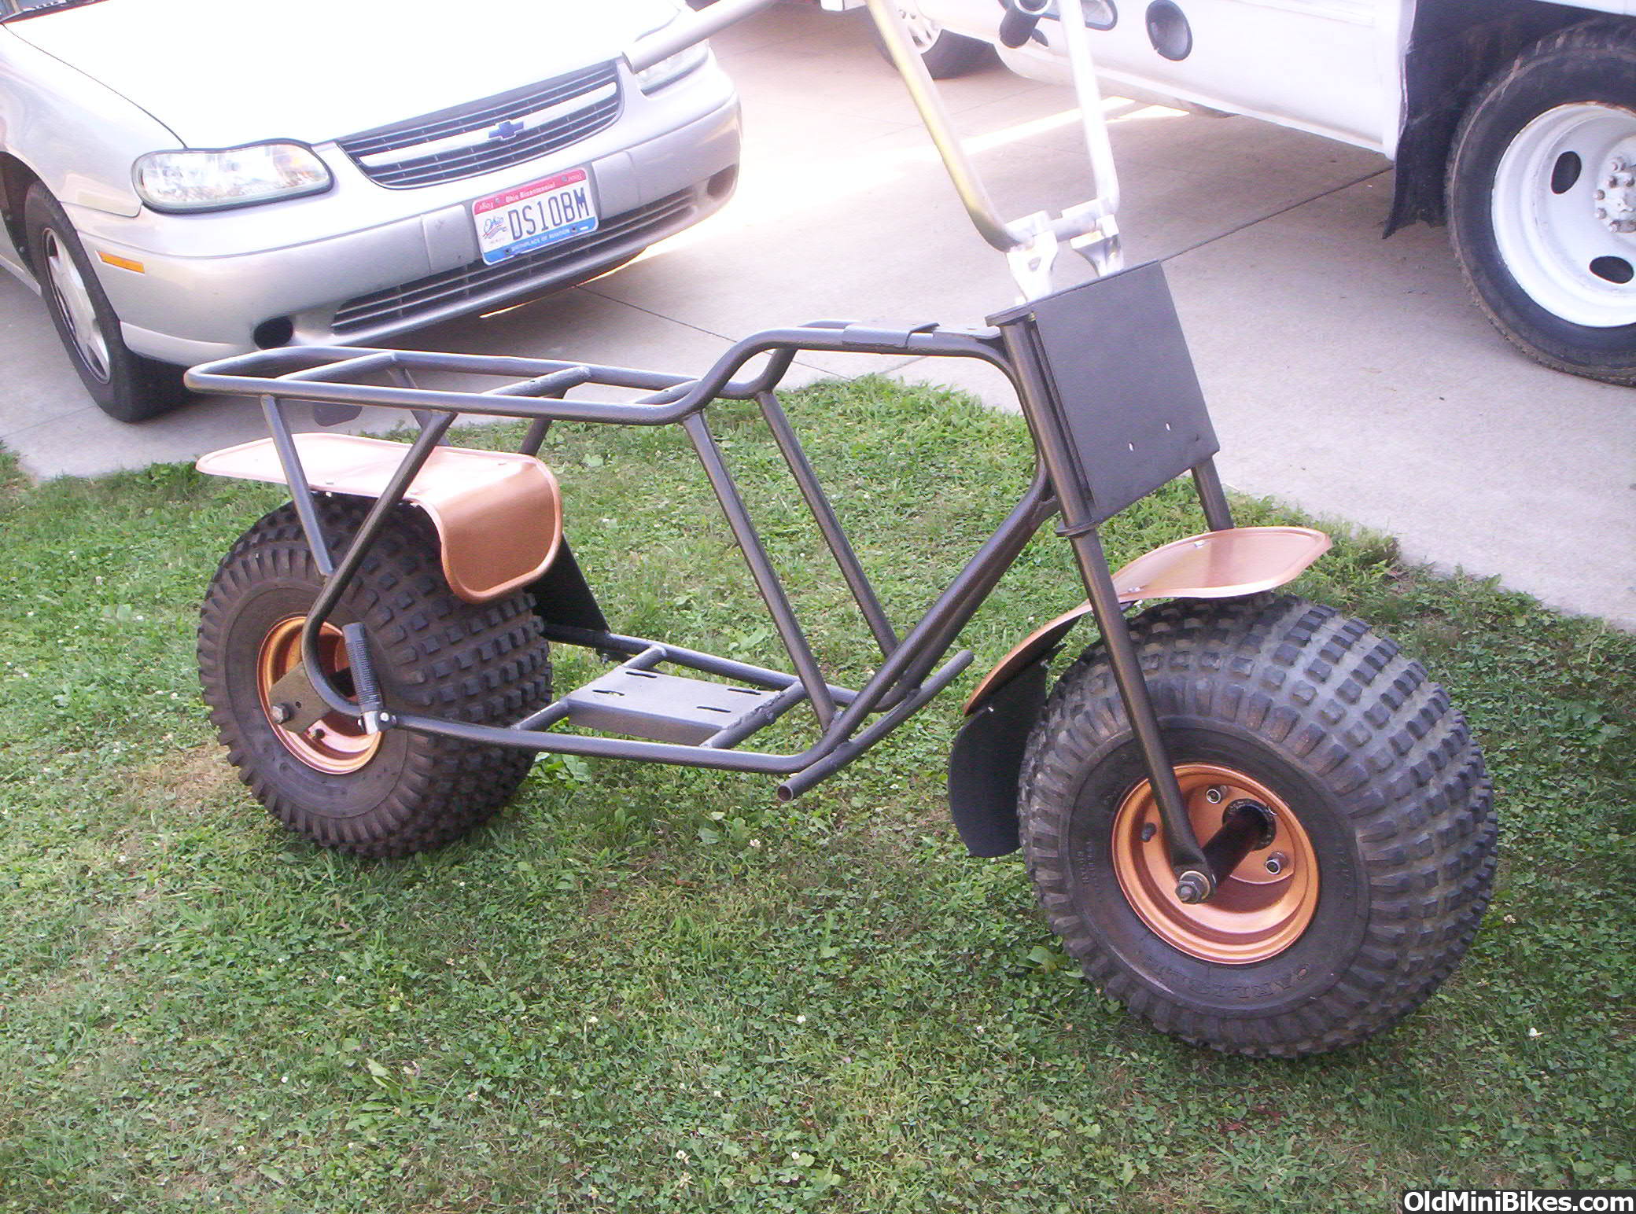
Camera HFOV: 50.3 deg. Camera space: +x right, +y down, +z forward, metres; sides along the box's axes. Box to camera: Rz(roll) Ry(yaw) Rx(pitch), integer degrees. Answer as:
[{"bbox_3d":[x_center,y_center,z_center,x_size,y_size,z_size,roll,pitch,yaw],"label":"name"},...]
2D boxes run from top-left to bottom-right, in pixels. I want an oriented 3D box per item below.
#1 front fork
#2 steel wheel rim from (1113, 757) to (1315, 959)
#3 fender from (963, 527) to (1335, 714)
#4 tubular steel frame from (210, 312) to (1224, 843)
[{"bbox_3d":[0.394,-0.036,1.977,0.100,0.685,0.360,-13,9,38],"label":"front fork"},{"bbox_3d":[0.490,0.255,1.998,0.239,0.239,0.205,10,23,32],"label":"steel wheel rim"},{"bbox_3d":[0.389,0.019,2.002,0.390,0.220,0.240,10,23,32],"label":"fender"},{"bbox_3d":[-0.269,-0.114,2.273,1.275,0.570,0.480,8,21,28],"label":"tubular steel frame"}]

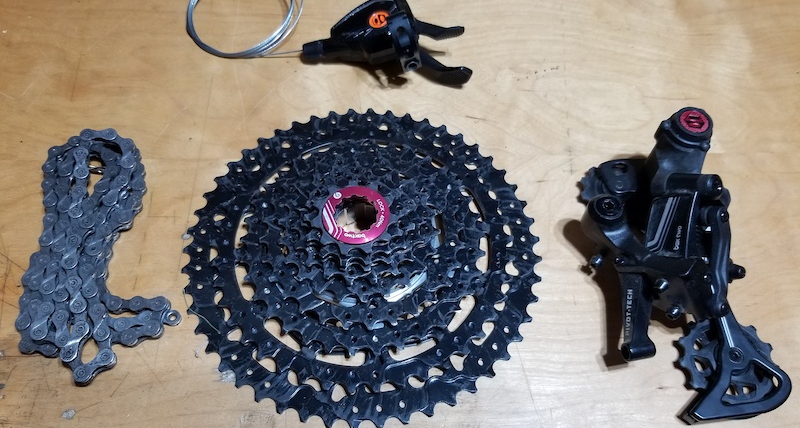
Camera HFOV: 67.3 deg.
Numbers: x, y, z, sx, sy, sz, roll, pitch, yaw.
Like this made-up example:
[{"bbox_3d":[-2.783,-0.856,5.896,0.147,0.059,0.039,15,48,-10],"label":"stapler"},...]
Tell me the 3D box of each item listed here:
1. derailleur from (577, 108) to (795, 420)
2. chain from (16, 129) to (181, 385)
[{"bbox_3d":[0.145,0.024,0.317,0.082,0.060,0.160,-7,60,-6],"label":"derailleur"},{"bbox_3d":[-0.165,0.019,0.330,0.080,0.025,0.150,-10,60,-7],"label":"chain"}]

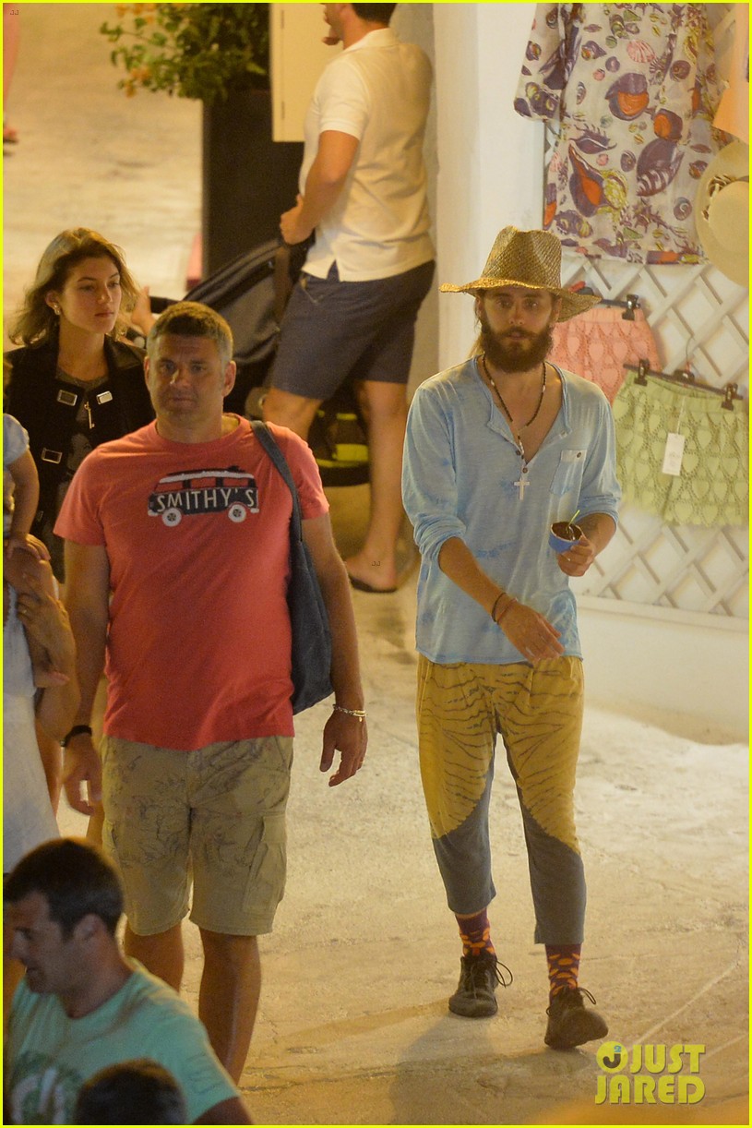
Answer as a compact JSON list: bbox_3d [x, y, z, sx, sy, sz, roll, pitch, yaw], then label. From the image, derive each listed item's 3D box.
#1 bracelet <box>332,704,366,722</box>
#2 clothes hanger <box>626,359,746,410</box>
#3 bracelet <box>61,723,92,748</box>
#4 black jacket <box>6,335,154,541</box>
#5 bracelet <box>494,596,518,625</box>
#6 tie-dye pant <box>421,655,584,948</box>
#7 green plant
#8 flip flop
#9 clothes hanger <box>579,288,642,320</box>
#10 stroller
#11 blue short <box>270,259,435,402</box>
[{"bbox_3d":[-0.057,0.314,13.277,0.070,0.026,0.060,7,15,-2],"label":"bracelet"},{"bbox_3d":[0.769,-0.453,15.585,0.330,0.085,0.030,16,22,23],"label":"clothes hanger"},{"bbox_3d":[-0.611,0.355,12.799,0.068,0.016,0.062,-11,-24,-5],"label":"bracelet"},{"bbox_3d":[-0.678,-0.289,14.389,0.410,0.500,0.270,-2,15,-6],"label":"black jacket"},{"bbox_3d":[0.284,0.100,13.758,0.030,0.056,0.066,38,73,20],"label":"bracelet"},{"bbox_3d":[0.281,0.490,14.017,0.375,0.680,0.340,-2,15,-8],"label":"tie-dye pant"},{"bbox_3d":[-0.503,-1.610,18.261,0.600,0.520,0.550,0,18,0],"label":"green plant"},{"bbox_3d":[-0.034,0.049,17.811,0.270,0.050,0.105,14,20,42],"label":"flip flop"},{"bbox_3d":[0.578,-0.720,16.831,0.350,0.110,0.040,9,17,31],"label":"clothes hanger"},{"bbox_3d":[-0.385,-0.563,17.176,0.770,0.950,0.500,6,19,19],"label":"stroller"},{"bbox_3d":[-0.058,-0.630,16.421,0.380,0.420,0.360,6,18,17],"label":"blue short"}]

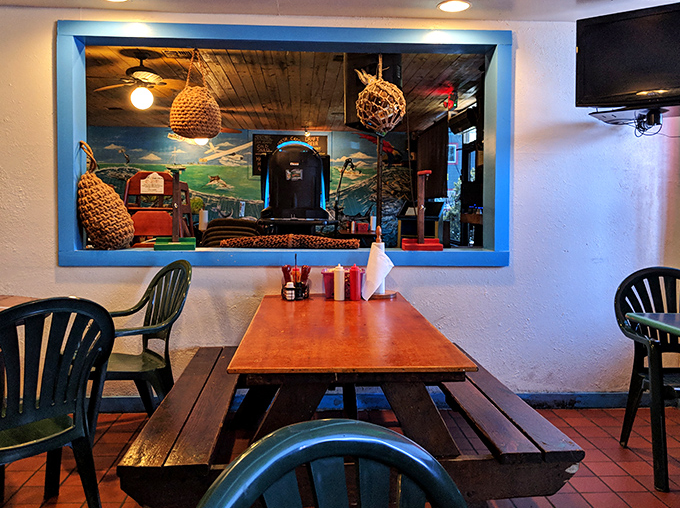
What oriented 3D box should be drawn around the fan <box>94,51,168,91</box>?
[{"bbox_3d":[-1.875,-1.735,5.000,1.250,0.360,1.250,0,4,-3],"label":"fan"}]

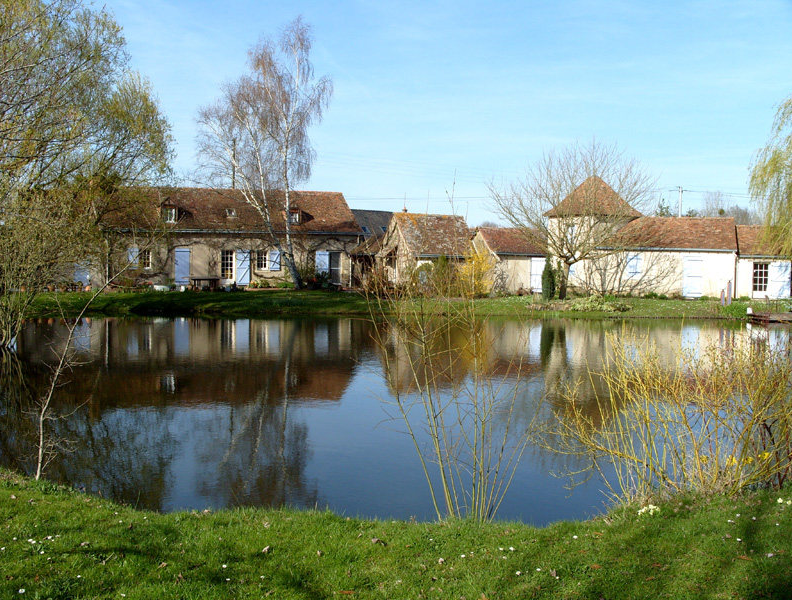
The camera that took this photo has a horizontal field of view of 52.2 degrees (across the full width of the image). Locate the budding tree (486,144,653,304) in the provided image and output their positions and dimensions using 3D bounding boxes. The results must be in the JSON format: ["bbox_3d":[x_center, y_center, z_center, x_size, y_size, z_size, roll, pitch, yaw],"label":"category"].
[{"bbox_3d":[9.230,-4.200,42.300,8.700,8.290,8.200,1,2,0],"label":"budding tree"}]

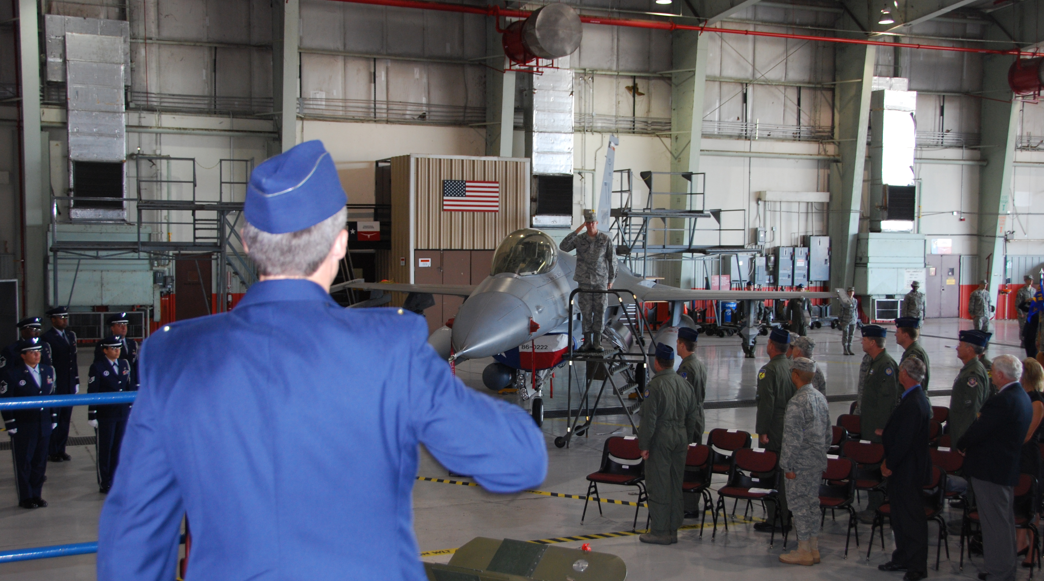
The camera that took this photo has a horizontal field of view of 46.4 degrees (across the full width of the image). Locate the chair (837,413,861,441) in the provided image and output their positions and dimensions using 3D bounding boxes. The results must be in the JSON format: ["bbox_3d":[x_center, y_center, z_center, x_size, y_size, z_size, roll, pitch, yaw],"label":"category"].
[{"bbox_3d":[3.664,1.791,13.496,0.560,0.790,0.520,1,2,34],"label":"chair"}]

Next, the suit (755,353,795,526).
[{"bbox_3d":[2.421,1.390,11.506,0.320,1.580,0.530,2,2,38],"label":"suit"}]

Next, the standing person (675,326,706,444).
[{"bbox_3d":[1.624,1.324,12.050,0.350,1.860,0.530,2,3,37],"label":"standing person"}]

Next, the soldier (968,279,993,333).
[{"bbox_3d":[11.847,0.636,31.444,0.550,1.800,0.340,0,2,-12],"label":"soldier"}]

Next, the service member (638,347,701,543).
[{"bbox_3d":[1.330,1.373,11.033,0.340,1.790,0.520,2,3,44],"label":"service member"}]

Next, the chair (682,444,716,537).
[{"bbox_3d":[1.532,1.875,11.572,0.540,0.800,0.520,2,3,27],"label":"chair"}]

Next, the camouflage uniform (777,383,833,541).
[{"bbox_3d":[2.411,1.444,10.383,0.320,1.340,0.500,2,3,33],"label":"camouflage uniform"}]

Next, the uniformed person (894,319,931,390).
[{"bbox_3d":[4.148,1.240,13.028,0.350,1.924,0.530,1,2,24],"label":"uniformed person"}]

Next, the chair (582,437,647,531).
[{"bbox_3d":[0.927,1.834,11.685,0.560,0.790,0.520,1,2,29],"label":"chair"}]

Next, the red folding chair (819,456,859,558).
[{"bbox_3d":[2.680,1.892,10.885,0.540,0.800,0.530,2,3,29],"label":"red folding chair"}]

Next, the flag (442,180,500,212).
[{"bbox_3d":[-1.300,-2.435,31.500,1.520,0.810,0.040,-1,3,-24],"label":"flag"}]

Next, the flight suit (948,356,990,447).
[{"bbox_3d":[4.281,1.418,11.630,0.330,1.550,0.540,1,2,26],"label":"flight suit"}]

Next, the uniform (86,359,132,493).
[{"bbox_3d":[-4.373,1.414,12.950,0.470,1.410,0.300,-2,3,-38],"label":"uniform"}]

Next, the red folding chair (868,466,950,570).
[{"bbox_3d":[3.300,1.884,10.309,0.560,0.790,0.520,1,2,36],"label":"red folding chair"}]

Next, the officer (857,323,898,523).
[{"bbox_3d":[3.461,1.275,11.840,0.370,1.918,0.540,1,2,12],"label":"officer"}]

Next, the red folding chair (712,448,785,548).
[{"bbox_3d":[2.093,1.872,11.195,0.540,0.800,0.530,1,2,28],"label":"red folding chair"}]

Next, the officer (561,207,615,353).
[{"bbox_3d":[0.894,-0.135,16.200,0.750,1.860,0.420,1,3,5],"label":"officer"}]

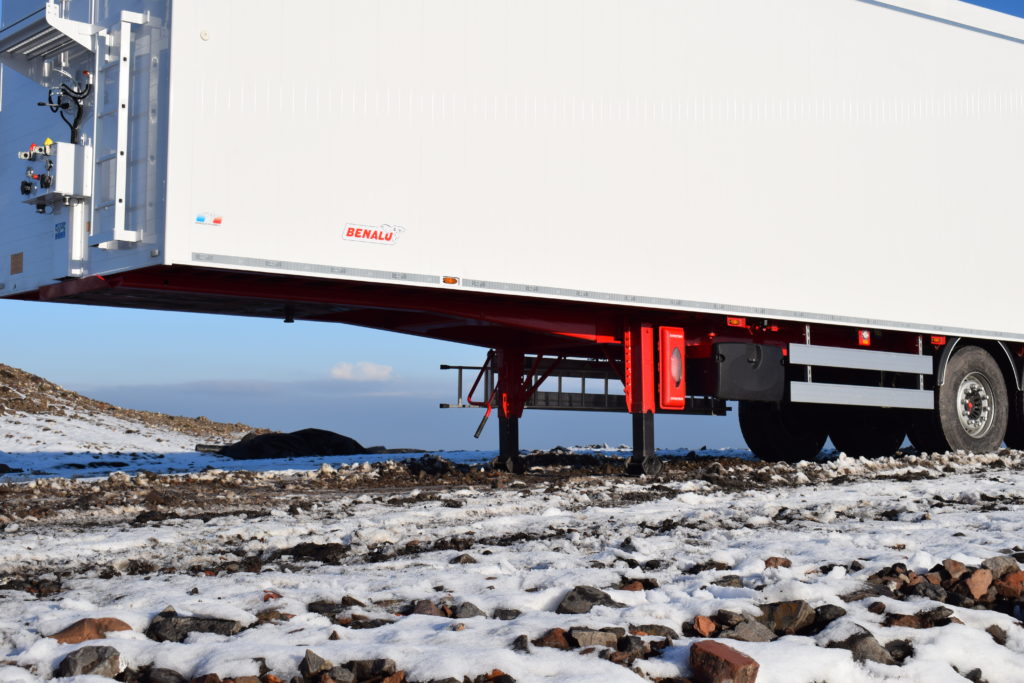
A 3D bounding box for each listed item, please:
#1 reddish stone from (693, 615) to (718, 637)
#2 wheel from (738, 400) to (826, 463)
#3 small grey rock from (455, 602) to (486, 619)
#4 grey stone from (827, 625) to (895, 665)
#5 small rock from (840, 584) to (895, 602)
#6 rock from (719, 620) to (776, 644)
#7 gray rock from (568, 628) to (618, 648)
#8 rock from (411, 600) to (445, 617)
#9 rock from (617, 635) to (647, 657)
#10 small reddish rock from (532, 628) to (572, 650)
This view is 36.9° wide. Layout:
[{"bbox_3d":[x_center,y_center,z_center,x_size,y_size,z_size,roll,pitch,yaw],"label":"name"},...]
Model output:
[{"bbox_3d":[0.745,1.095,5.914,0.100,0.089,0.080,0,-4,0],"label":"reddish stone"},{"bbox_3d":[2.786,0.694,15.622,1.060,1.060,0.380,4,-5,-39],"label":"wheel"},{"bbox_3d":[-0.134,0.867,4.950,0.103,0.050,0.075,1,-4,0],"label":"small grey rock"},{"bbox_3d":[0.978,0.848,4.300,0.185,0.095,0.130,1,-4,0],"label":"grey stone"},{"bbox_3d":[1.535,1.092,6.633,0.233,0.086,0.152,0,-4,0],"label":"small rock"},{"bbox_3d":[0.894,1.098,5.834,0.205,0.091,0.133,0,-4,0],"label":"rock"},{"bbox_3d":[0.234,0.855,4.420,0.142,0.056,0.090,1,-4,0],"label":"gray rock"},{"bbox_3d":[-0.347,1.101,6.317,0.140,0.072,0.119,0,-4,0],"label":"rock"},{"bbox_3d":[0.335,0.851,4.300,0.084,0.065,0.072,0,-4,4],"label":"rock"},{"bbox_3d":[0.117,0.858,4.420,0.114,0.060,0.085,1,-4,0],"label":"small reddish rock"}]

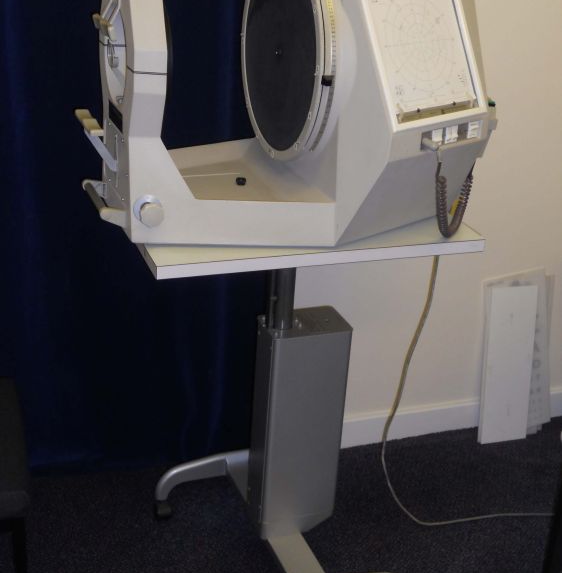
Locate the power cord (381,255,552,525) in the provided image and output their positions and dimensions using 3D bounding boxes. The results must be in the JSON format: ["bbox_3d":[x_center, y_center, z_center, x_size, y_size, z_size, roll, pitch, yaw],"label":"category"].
[{"bbox_3d":[0.451,0.212,2.234,0.470,0.736,0.146,-6,25,-21],"label":"power cord"}]

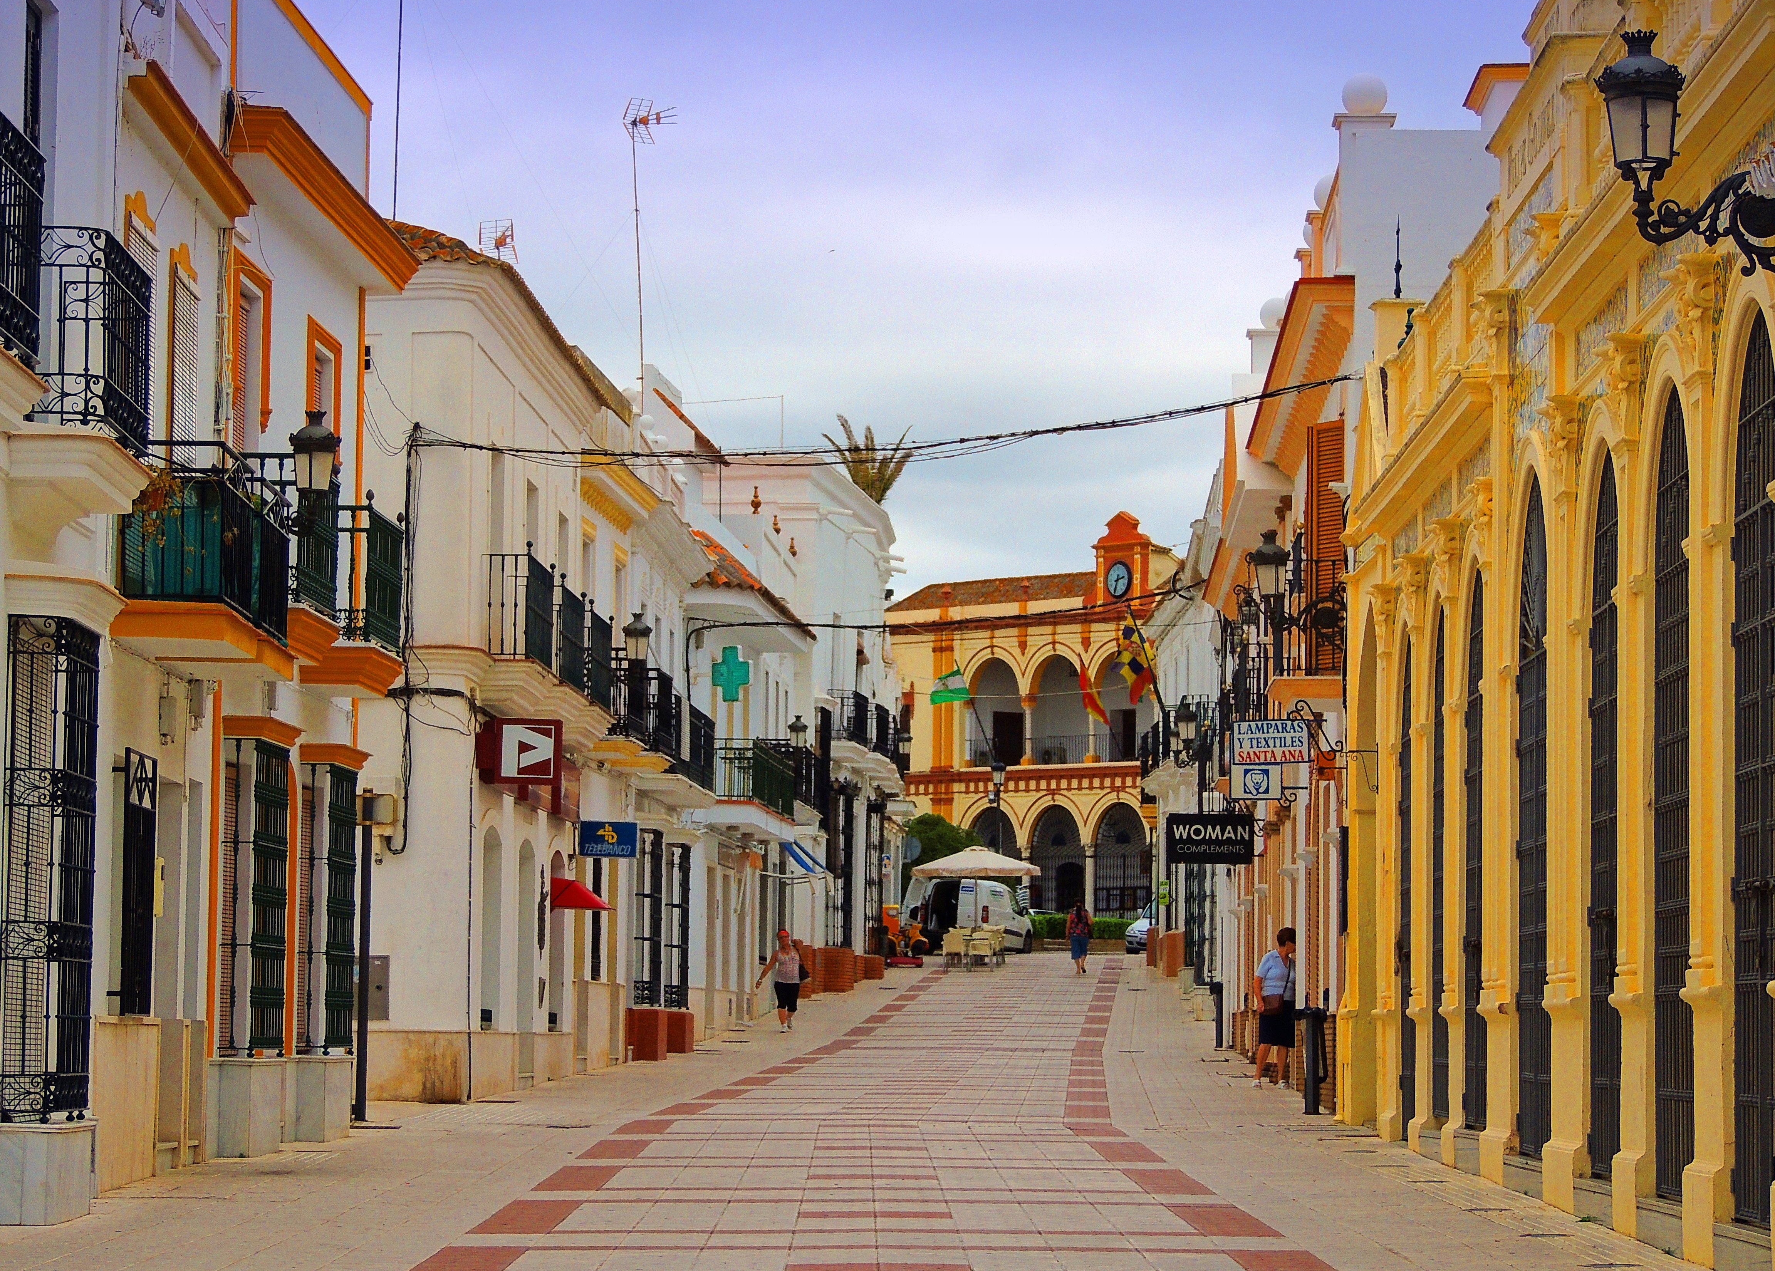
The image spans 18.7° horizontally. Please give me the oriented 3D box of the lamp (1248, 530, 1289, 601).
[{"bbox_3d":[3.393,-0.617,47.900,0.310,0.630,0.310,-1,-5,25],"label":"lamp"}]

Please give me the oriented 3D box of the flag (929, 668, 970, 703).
[{"bbox_3d":[1.975,1.602,170.371,1.250,1.120,0.300,-1,-5,17],"label":"flag"}]

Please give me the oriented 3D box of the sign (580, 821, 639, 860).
[{"bbox_3d":[-3.326,2.450,64.500,0.720,0.460,0.140,1,-4,2],"label":"sign"}]

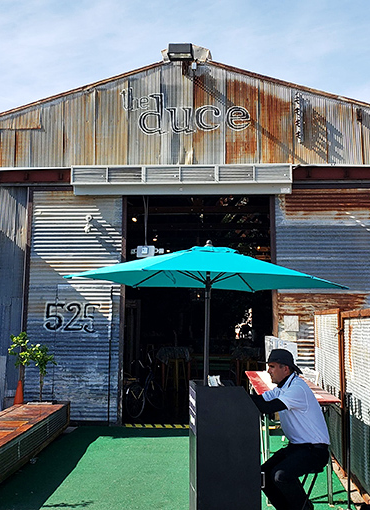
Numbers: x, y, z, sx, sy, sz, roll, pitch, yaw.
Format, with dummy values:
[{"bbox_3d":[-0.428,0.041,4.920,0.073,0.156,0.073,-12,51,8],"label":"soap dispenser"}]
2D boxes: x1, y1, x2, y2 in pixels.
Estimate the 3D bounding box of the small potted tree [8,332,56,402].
[{"bbox_3d":[-2.314,1.696,7.699,0.680,1.020,0.600,0,-8,2],"label":"small potted tree"}]

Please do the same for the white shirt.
[{"bbox_3d":[0.822,1.142,3.800,0.460,0.520,0.470,-12,-8,1],"label":"white shirt"}]

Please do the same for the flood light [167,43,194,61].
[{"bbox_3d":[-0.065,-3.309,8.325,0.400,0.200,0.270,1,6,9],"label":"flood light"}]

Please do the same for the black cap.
[{"bbox_3d":[0.735,0.803,3.850,0.300,0.180,0.210,7,-7,3],"label":"black cap"}]

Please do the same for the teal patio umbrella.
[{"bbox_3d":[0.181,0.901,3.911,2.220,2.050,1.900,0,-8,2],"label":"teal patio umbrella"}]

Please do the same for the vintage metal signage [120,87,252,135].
[{"bbox_3d":[0.009,-2.451,8.691,2.240,0.870,0.130,0,-8,2],"label":"vintage metal signage"}]

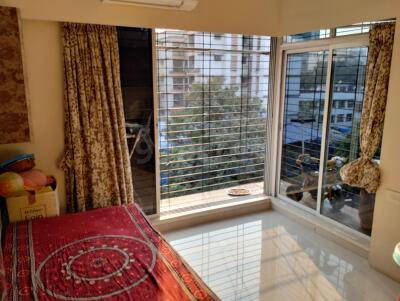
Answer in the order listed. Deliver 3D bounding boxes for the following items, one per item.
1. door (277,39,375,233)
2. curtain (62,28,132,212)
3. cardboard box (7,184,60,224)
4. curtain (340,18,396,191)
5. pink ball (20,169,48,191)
[{"bbox_3d":[1.322,-0.162,3.390,0.086,1.817,1.412,-6,13,-26],"label":"door"},{"bbox_3d":[-0.925,-0.166,2.963,0.608,1.849,0.133,-6,13,-26],"label":"curtain"},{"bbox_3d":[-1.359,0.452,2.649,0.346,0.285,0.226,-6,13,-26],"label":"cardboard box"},{"bbox_3d":[1.442,-0.336,2.741,0.234,1.396,0.328,-6,13,-26],"label":"curtain"},{"bbox_3d":[-1.328,0.229,2.605,0.203,0.203,0.203,-6,13,-26],"label":"pink ball"}]

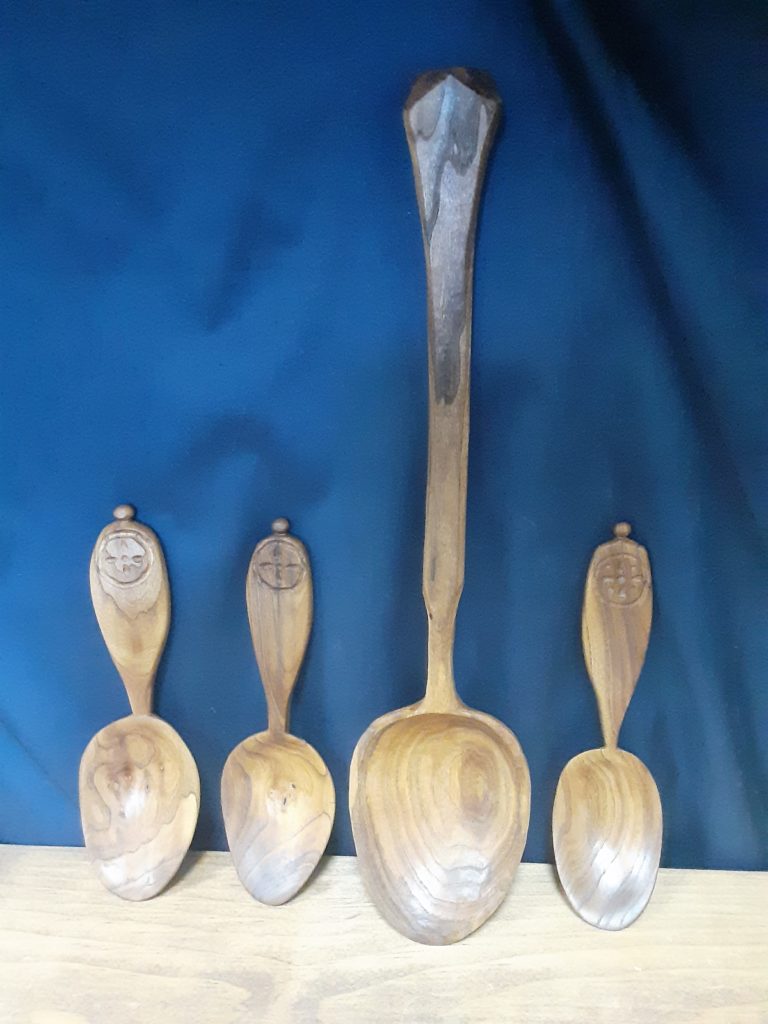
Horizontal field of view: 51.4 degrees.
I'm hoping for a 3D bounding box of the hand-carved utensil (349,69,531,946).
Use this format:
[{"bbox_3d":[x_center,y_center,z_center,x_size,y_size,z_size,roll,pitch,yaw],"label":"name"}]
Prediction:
[{"bbox_3d":[0.026,-0.007,0.354,0.074,0.366,0.050,1,-3,2],"label":"hand-carved utensil"}]

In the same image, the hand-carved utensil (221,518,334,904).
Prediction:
[{"bbox_3d":[-0.047,0.088,0.370,0.051,0.169,0.025,0,-7,2],"label":"hand-carved utensil"}]

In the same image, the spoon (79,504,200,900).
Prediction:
[{"bbox_3d":[-0.112,0.084,0.372,0.054,0.174,0.026,-5,-7,2],"label":"spoon"}]

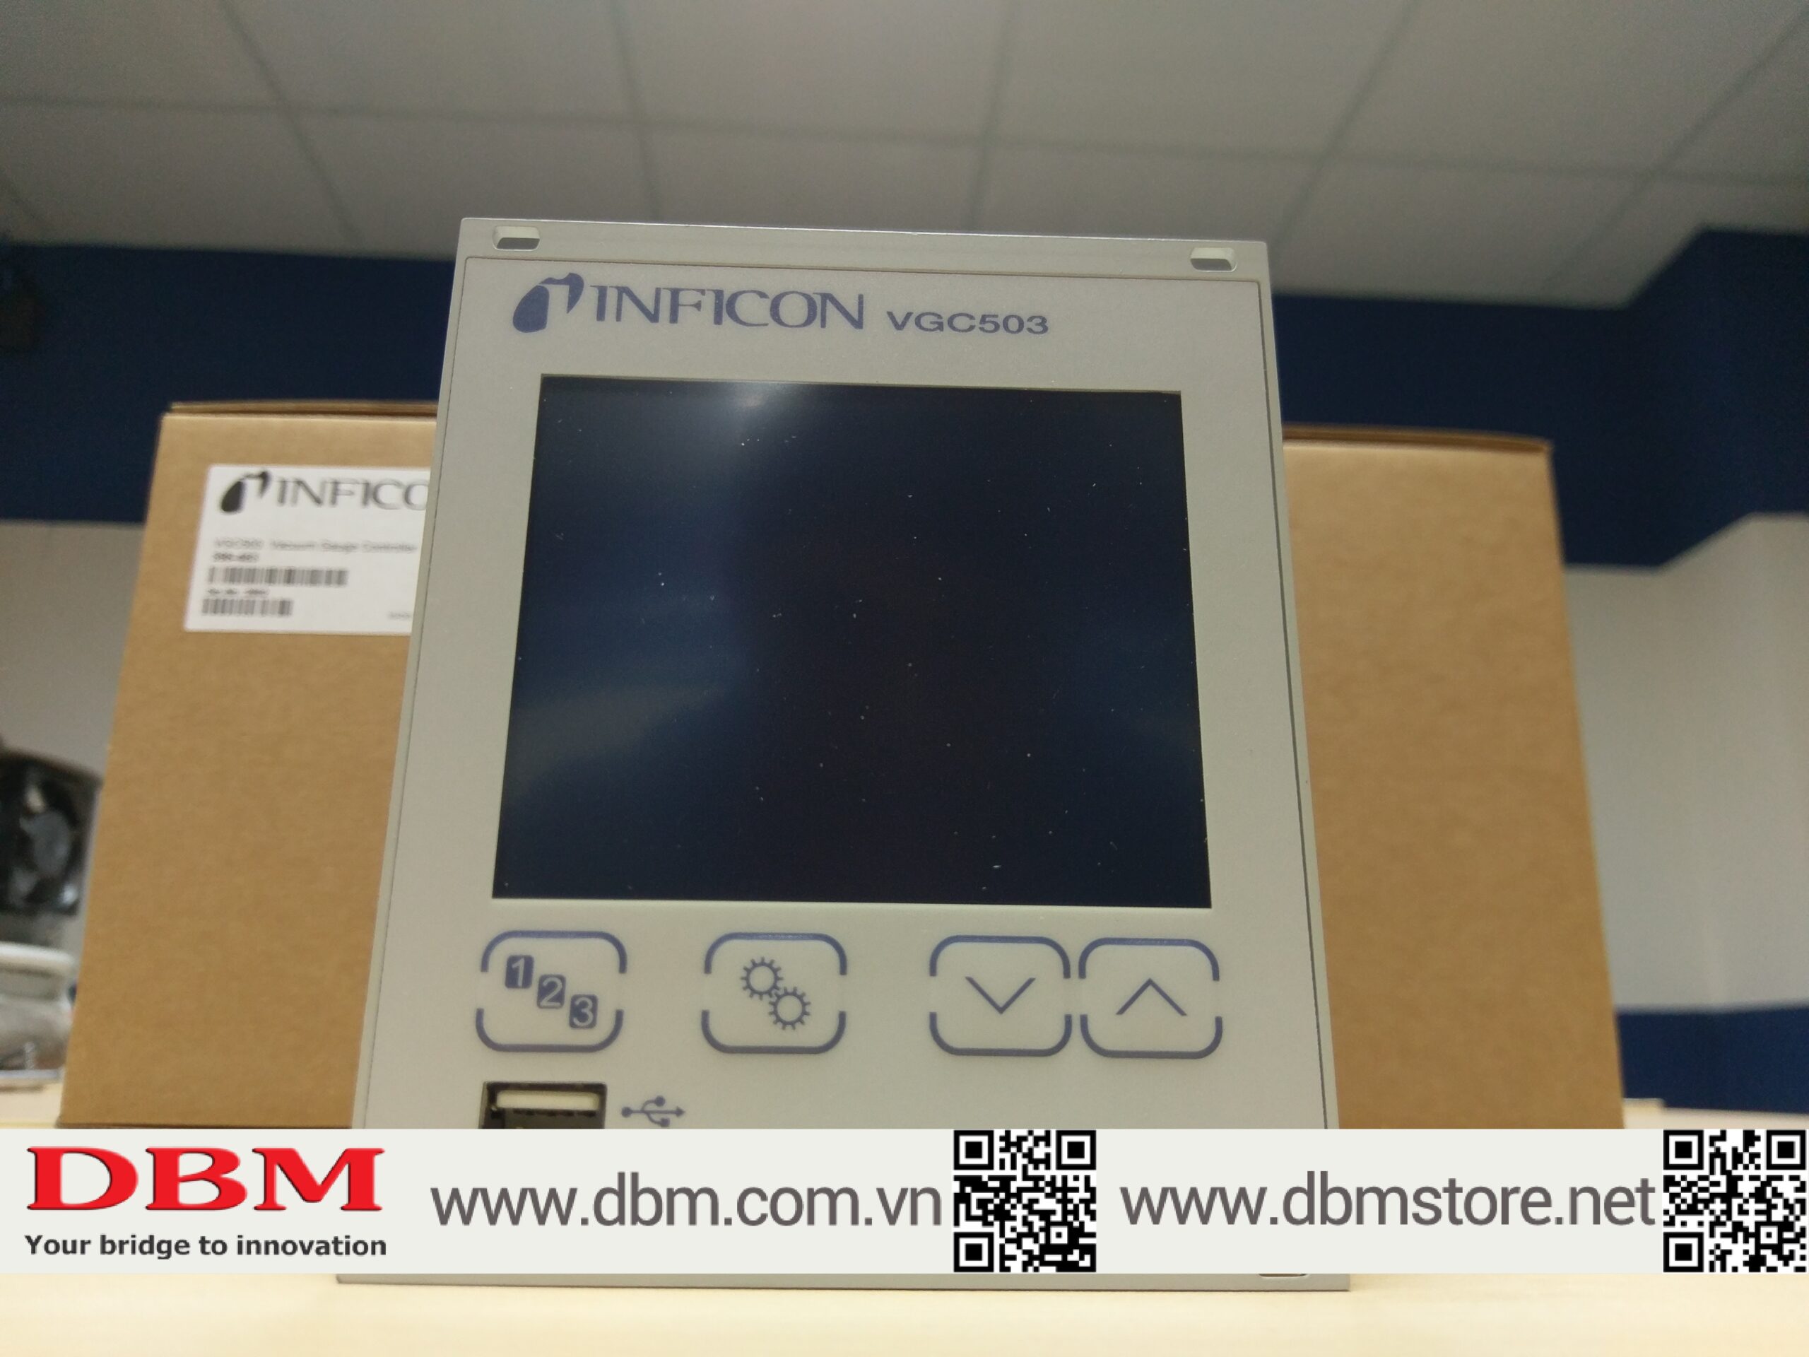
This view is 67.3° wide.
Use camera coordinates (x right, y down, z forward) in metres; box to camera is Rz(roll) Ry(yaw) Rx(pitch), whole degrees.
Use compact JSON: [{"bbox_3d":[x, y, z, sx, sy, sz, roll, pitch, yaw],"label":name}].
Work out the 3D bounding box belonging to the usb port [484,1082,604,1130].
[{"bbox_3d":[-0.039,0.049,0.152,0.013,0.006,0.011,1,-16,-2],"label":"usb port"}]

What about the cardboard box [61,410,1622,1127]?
[{"bbox_3d":[-0.016,0.055,0.505,0.400,0.195,0.280,1,-14,-2],"label":"cardboard box"}]

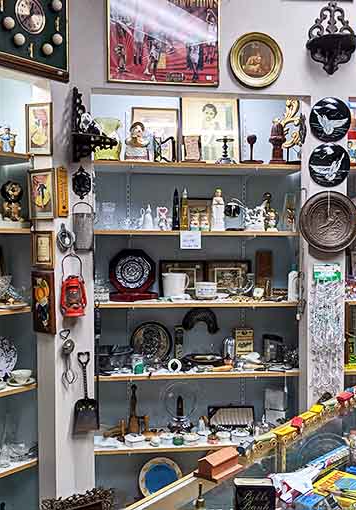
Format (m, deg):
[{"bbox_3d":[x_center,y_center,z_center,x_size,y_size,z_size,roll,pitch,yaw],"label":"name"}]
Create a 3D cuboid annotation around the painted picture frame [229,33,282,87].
[{"bbox_3d":[0.386,-0.953,2.600,0.267,0.274,0.035,0,2,-6],"label":"painted picture frame"}]

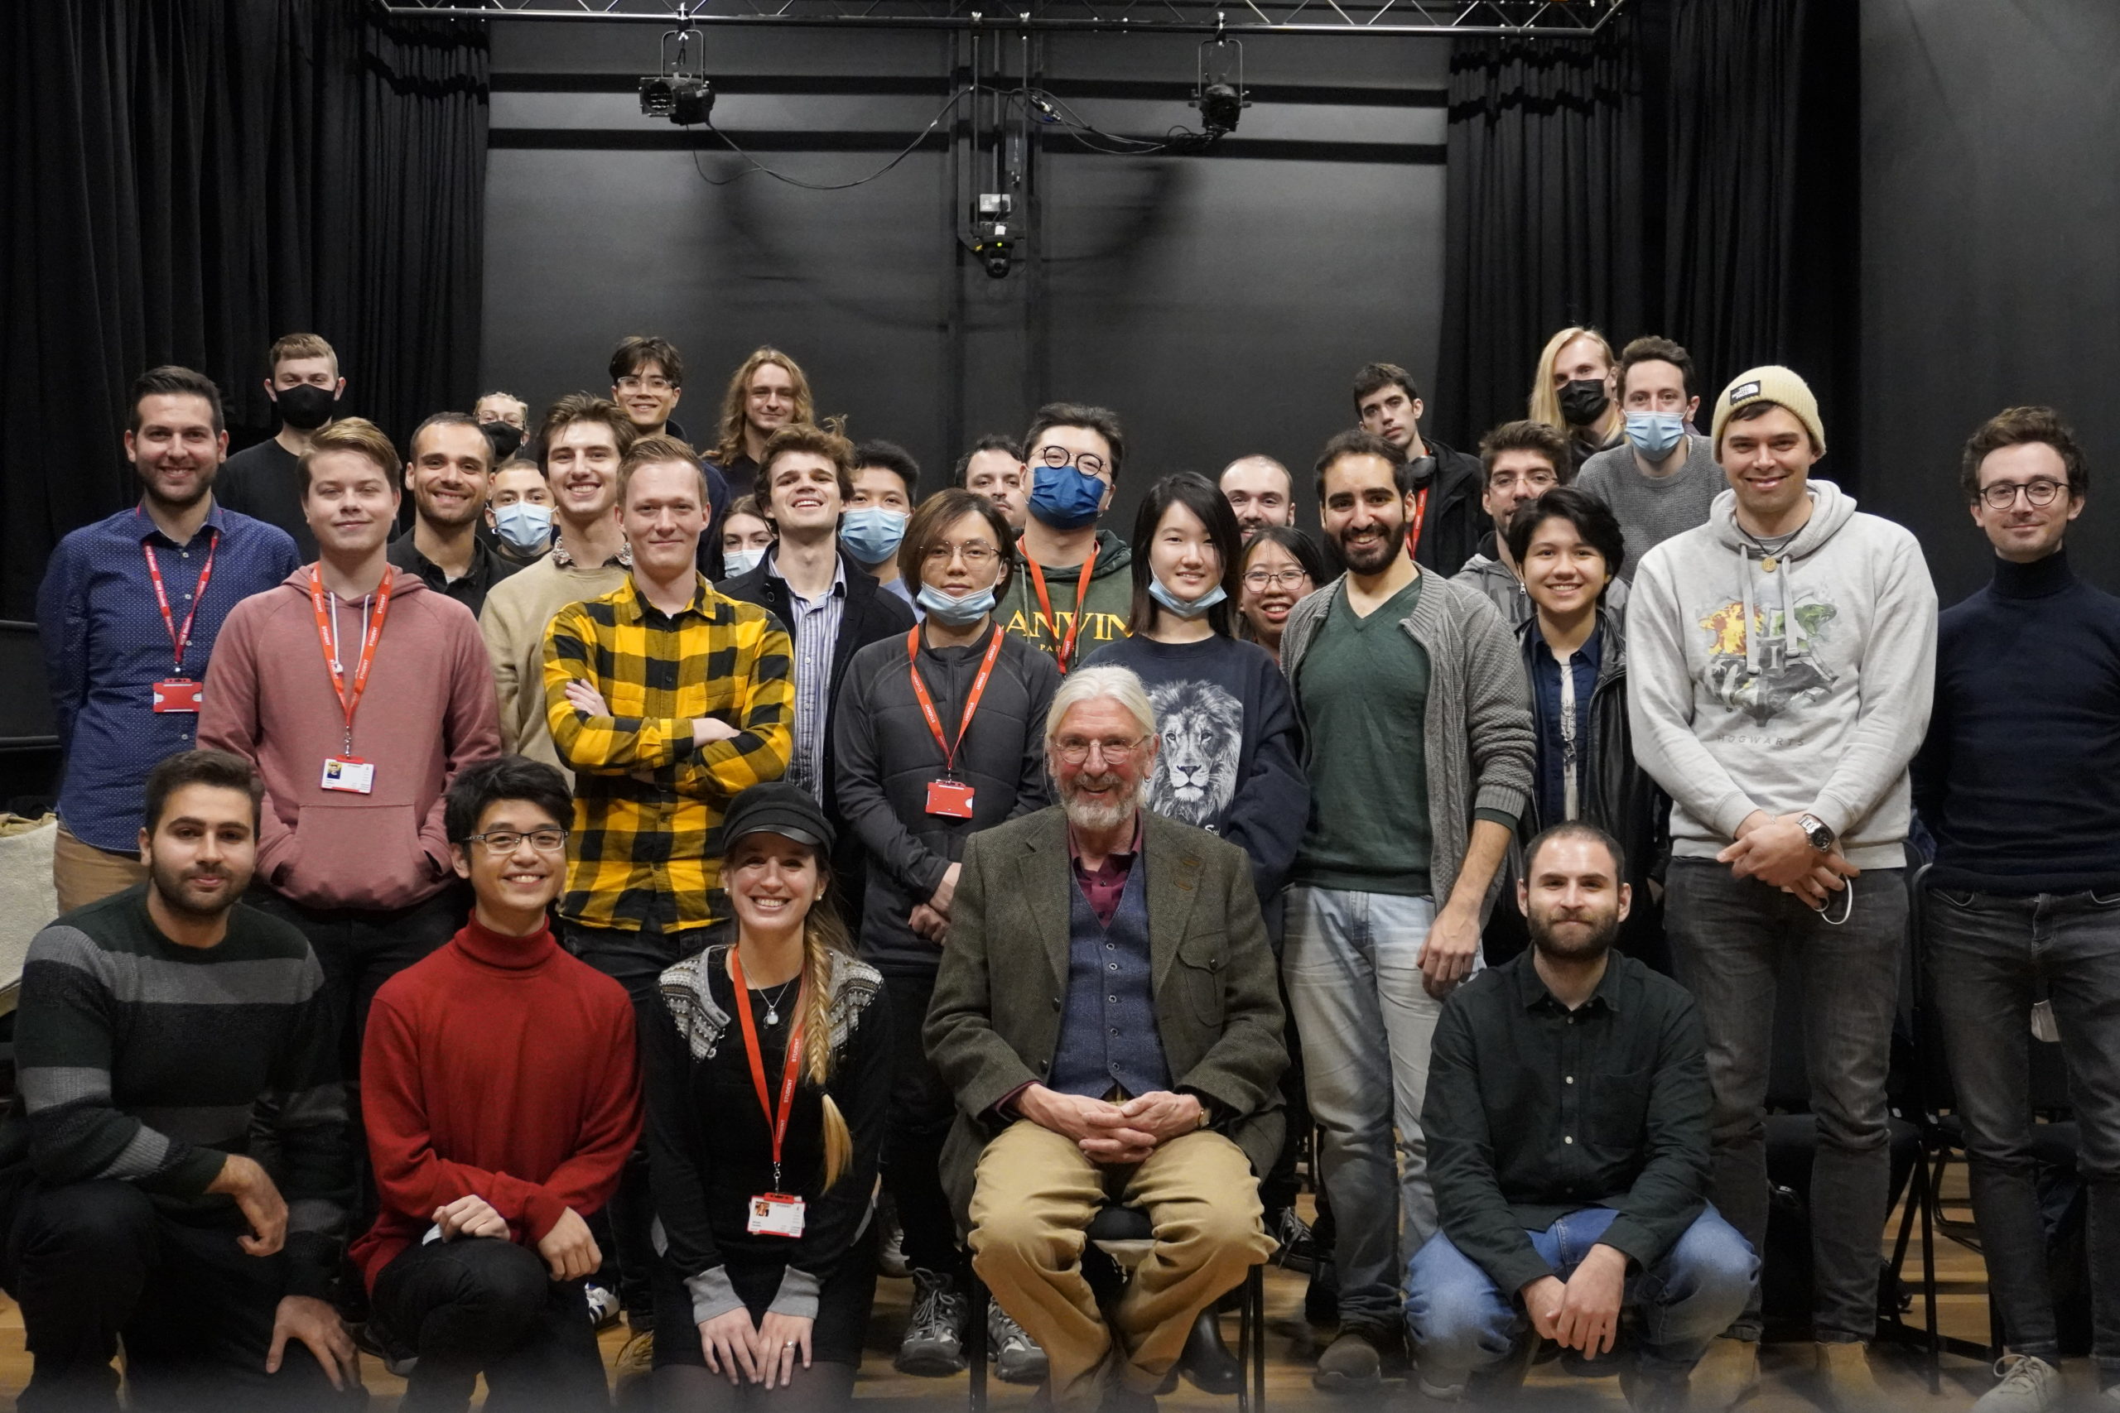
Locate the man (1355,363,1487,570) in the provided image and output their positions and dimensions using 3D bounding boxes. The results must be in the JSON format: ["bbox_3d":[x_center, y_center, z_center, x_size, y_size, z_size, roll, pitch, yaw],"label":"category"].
[{"bbox_3d":[0.867,0.020,5.800,0.490,1.740,0.340,0,0,20],"label":"man"}]

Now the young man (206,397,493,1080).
[{"bbox_3d":[-1.281,0.354,4.260,0.540,1.752,0.350,0,0,-12],"label":"young man"}]

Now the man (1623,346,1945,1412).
[{"bbox_3d":[1.302,0.308,4.250,0.560,1.844,0.380,0,0,19],"label":"man"}]

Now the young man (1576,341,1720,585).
[{"bbox_3d":[1.326,0.054,5.200,0.480,1.733,0.350,0,0,13],"label":"young man"}]

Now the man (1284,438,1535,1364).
[{"bbox_3d":[0.627,0.359,4.320,0.480,1.741,0.360,0,0,18],"label":"man"}]

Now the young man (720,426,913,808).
[{"bbox_3d":[-0.493,0.337,4.720,0.480,1.786,0.340,0,0,-6],"label":"young man"}]

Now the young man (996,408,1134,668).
[{"bbox_3d":[0.012,0.309,4.780,0.500,1.843,0.340,0,0,-1],"label":"young man"}]

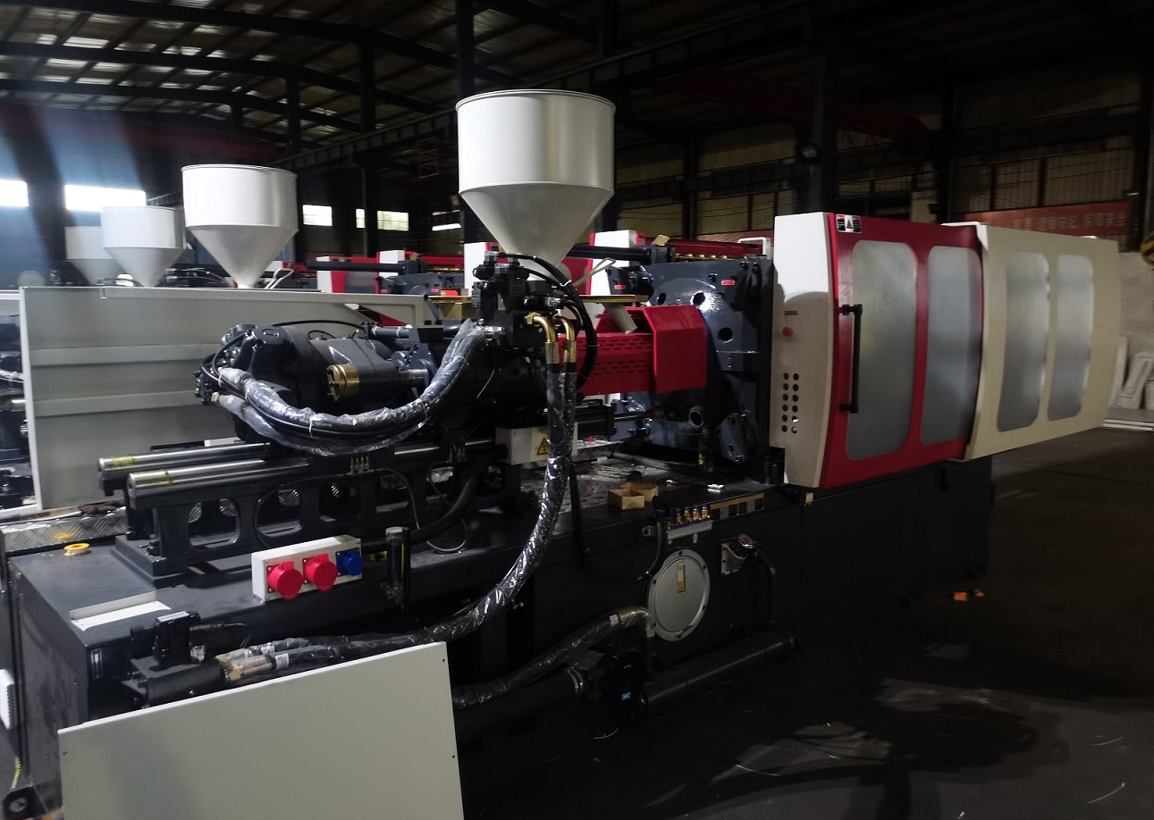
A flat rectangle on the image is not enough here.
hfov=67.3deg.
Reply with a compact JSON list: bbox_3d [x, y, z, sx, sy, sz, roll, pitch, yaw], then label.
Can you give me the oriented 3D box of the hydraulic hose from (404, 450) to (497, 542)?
[{"bbox_3d":[-0.423,0.284,2.933,0.392,0.302,0.111,-6,10,-41],"label":"hydraulic hose"}]

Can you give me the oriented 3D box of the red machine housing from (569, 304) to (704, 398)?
[{"bbox_3d":[0.168,-0.266,3.882,0.865,0.387,0.392,-6,10,-41],"label":"red machine housing"}]

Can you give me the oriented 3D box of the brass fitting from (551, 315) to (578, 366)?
[{"bbox_3d":[-0.063,-0.267,3.265,0.050,0.188,0.141,-6,10,-41],"label":"brass fitting"}]

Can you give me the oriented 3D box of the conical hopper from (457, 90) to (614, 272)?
[{"bbox_3d":[-0.164,-0.867,3.504,0.636,0.694,0.636,0,7,0],"label":"conical hopper"}]

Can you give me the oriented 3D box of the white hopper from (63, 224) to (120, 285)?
[{"bbox_3d":[-5.141,-1.615,9.350,0.636,0.694,0.636,-6,10,-41],"label":"white hopper"}]

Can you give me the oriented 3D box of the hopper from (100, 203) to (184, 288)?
[{"bbox_3d":[-3.740,-1.379,7.509,0.636,0.694,0.636,-6,10,-41],"label":"hopper"}]

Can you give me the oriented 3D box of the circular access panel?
[{"bbox_3d":[0.413,0.729,3.422,0.382,0.382,0.030,-6,10,-41],"label":"circular access panel"}]

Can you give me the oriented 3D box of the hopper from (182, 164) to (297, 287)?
[{"bbox_3d":[-2.061,-1.103,5.346,0.636,0.694,0.636,-6,10,-41],"label":"hopper"}]

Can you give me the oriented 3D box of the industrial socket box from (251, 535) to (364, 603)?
[{"bbox_3d":[-0.739,0.447,2.422,0.287,0.126,0.146,-6,10,-41],"label":"industrial socket box"}]

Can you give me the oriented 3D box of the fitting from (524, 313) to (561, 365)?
[{"bbox_3d":[-0.128,-0.263,3.207,0.050,0.188,0.141,-6,10,-41],"label":"fitting"}]

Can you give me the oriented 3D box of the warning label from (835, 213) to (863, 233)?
[{"bbox_3d":[1.233,-0.843,3.925,0.196,0.076,0.004,-6,3,-41],"label":"warning label"}]

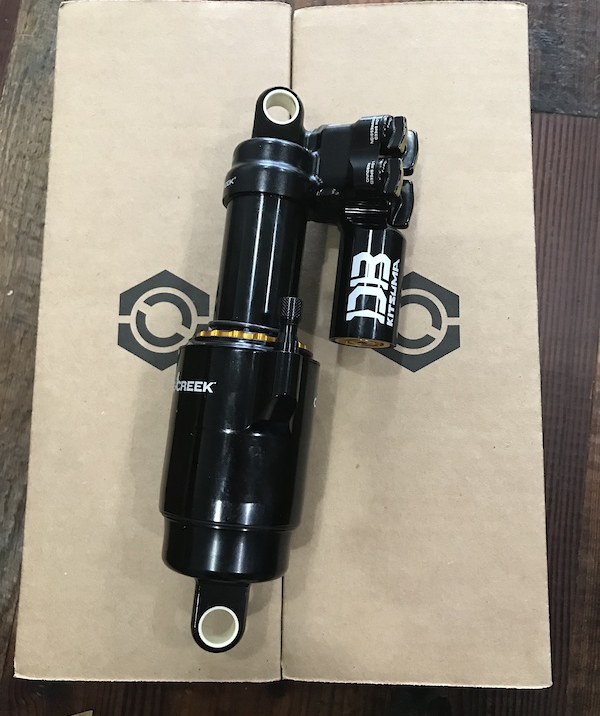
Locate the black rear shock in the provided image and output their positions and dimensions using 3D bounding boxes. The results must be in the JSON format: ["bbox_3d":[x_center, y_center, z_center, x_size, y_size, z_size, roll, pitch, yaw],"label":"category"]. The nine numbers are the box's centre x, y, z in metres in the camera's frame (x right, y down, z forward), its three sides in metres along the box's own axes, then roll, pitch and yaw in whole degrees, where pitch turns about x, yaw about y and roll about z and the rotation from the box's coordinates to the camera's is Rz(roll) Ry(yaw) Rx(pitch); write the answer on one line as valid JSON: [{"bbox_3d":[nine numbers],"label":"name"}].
[{"bbox_3d":[-0.001,0.002,0.279,0.099,0.059,0.240,8,82,-10],"label":"black rear shock"}]

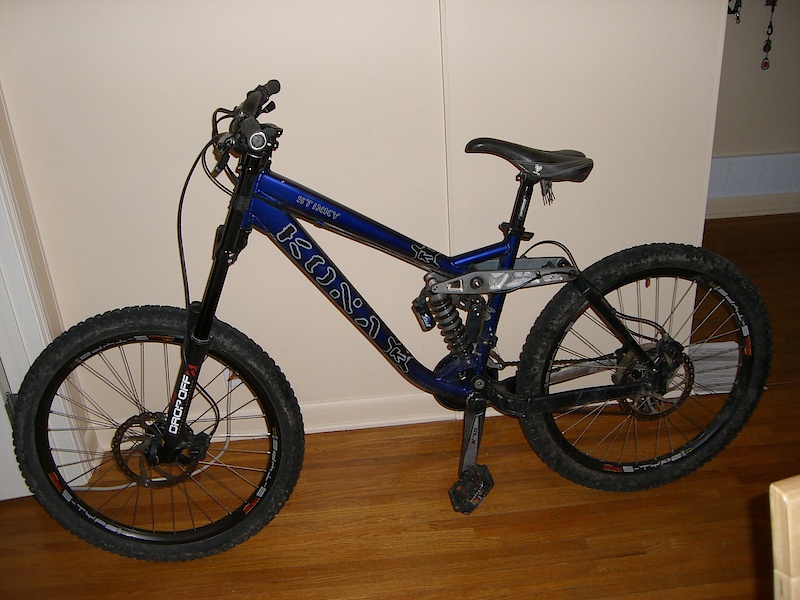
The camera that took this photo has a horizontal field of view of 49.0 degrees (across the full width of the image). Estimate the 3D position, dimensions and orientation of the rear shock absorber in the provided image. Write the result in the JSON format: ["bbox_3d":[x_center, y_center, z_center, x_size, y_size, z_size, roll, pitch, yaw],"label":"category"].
[{"bbox_3d":[0.116,0.046,2.030,0.068,0.239,0.068,-25,25,0],"label":"rear shock absorber"}]

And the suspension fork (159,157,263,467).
[{"bbox_3d":[-0.406,0.014,1.942,0.120,0.741,0.185,16,19,-9],"label":"suspension fork"}]

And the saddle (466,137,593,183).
[{"bbox_3d":[0.277,-0.311,1.909,0.277,0.068,0.143,5,23,-8],"label":"saddle"}]

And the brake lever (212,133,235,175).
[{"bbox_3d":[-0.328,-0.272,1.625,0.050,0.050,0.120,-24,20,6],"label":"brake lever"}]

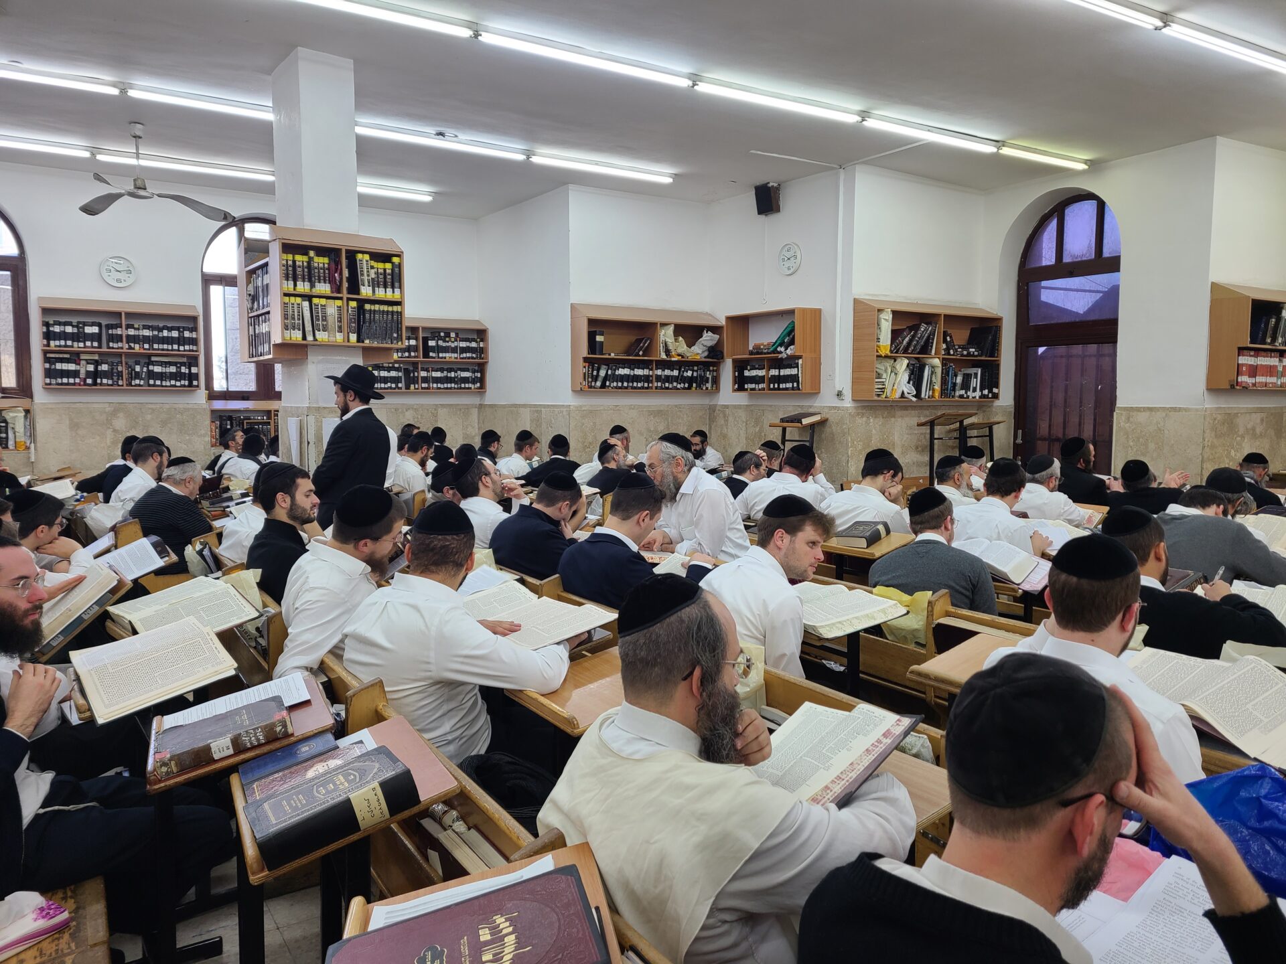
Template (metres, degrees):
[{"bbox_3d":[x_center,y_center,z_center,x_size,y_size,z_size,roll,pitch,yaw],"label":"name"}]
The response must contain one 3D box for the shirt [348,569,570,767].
[{"bbox_3d":[-0.481,0.438,2.513,0.460,0.430,0.520,-3,5,-32],"label":"shirt"}]

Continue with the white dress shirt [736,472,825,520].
[{"bbox_3d":[0.775,0.208,5.311,0.520,0.560,0.400,2,4,25],"label":"white dress shirt"}]

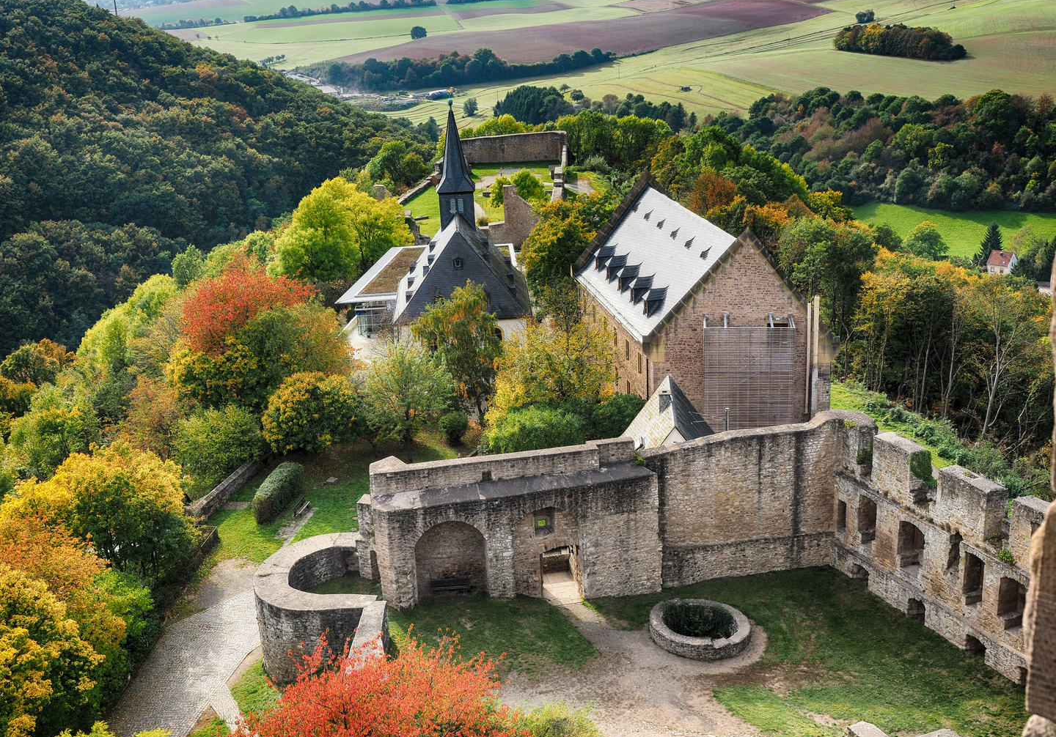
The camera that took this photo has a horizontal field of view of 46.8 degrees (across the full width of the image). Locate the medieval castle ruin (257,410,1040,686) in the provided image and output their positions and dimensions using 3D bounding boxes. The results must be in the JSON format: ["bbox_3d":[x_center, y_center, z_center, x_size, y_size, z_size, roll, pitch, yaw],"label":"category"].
[{"bbox_3d":[4.256,7.918,50.046,31.900,8.900,13.500,-3,20,0],"label":"medieval castle ruin"}]

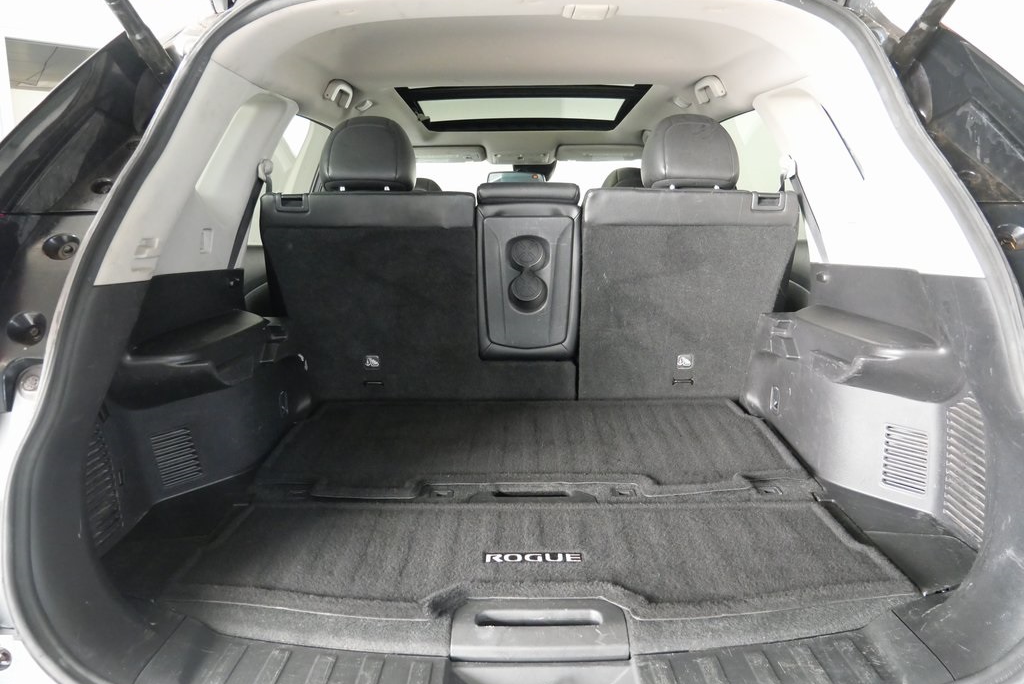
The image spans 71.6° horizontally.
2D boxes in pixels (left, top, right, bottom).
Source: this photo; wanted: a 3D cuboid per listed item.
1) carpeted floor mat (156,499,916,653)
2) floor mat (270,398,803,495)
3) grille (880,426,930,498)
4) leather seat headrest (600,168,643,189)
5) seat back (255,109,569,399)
[{"bbox_3d":[0.036,0.330,1.050,1.000,0.050,0.350,0,13,0],"label":"carpeted floor mat"},{"bbox_3d":[0.036,0.215,1.495,1.000,0.035,0.520,0,13,0],"label":"floor mat"},{"bbox_3d":[0.659,0.199,1.186,0.015,0.110,0.073,-12,17,-43],"label":"grille"},{"bbox_3d":[0.412,-0.490,2.410,0.260,0.200,0.120,0,17,0],"label":"leather seat headrest"},{"bbox_3d":[-0.210,-0.178,1.730,0.710,0.690,0.190,0,18,0],"label":"seat back"}]

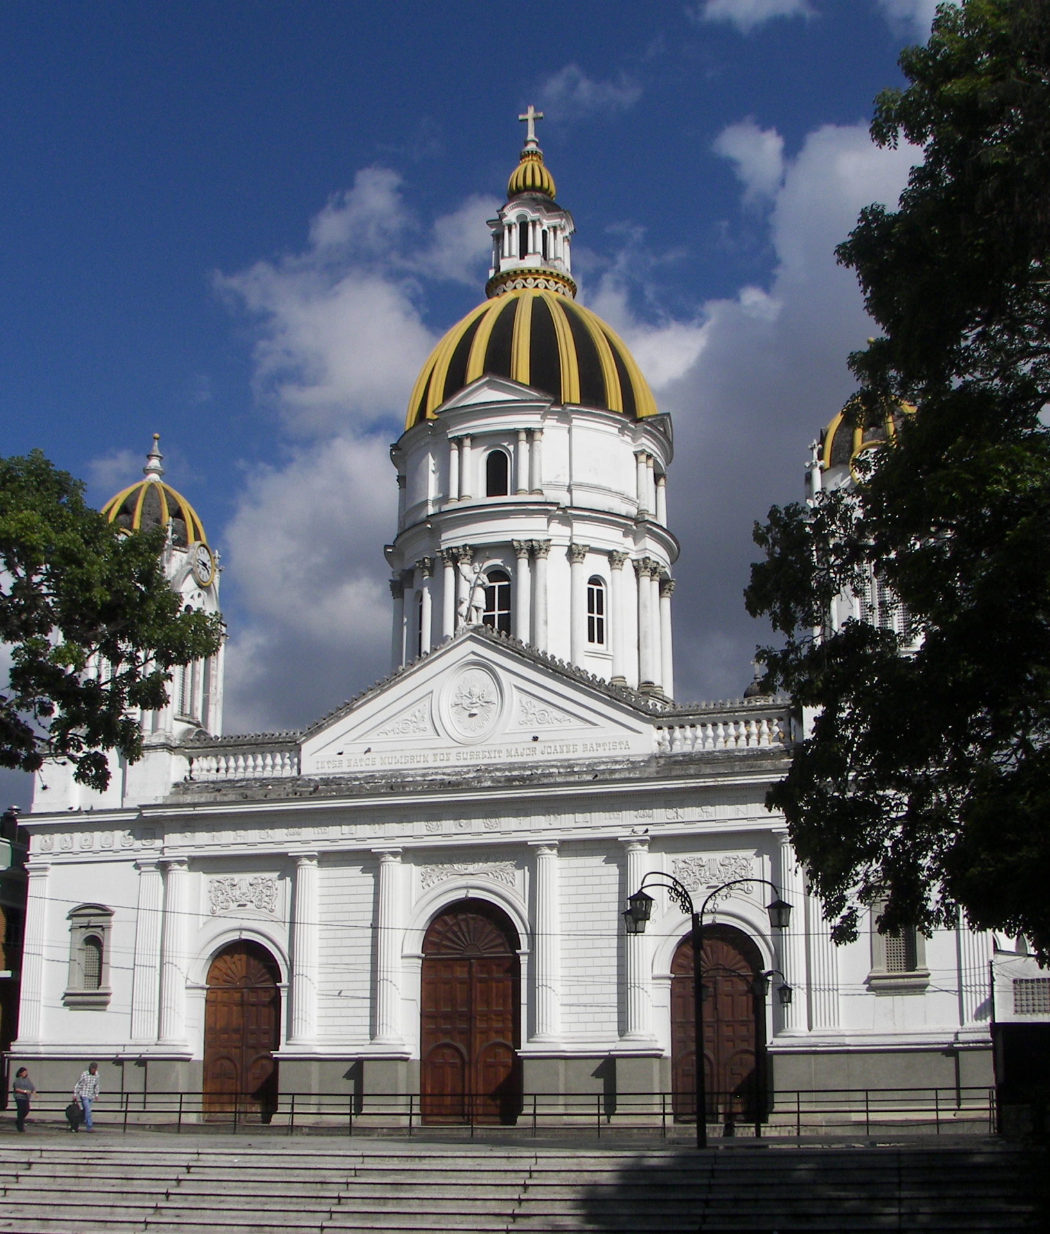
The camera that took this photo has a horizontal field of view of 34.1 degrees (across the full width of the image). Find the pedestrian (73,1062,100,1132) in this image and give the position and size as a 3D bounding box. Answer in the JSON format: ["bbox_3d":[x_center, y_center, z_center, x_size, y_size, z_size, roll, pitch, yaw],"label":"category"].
[{"bbox_3d":[-10.858,11.887,42.400,0.460,1.690,0.560,-12,-19,36],"label":"pedestrian"}]

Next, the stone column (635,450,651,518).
[{"bbox_3d":[3.515,-3.977,51.145,0.420,2.060,0.420,-5,-16,16],"label":"stone column"}]

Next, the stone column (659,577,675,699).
[{"bbox_3d":[4.977,0.922,59.188,0.550,4.600,0.550,-5,-17,17],"label":"stone column"}]

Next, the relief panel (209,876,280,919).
[{"bbox_3d":[-8.133,8.096,49.537,2.267,1.165,0.100,-5,-17,16],"label":"relief panel"}]

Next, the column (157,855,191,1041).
[{"bbox_3d":[-9.425,9.023,46.096,0.740,5.008,0.620,-5,-16,16],"label":"column"}]

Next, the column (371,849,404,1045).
[{"bbox_3d":[-3.807,9.124,47.462,0.750,5.273,0.750,0,-16,0],"label":"column"}]

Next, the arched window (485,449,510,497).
[{"bbox_3d":[-0.901,-4.830,57.238,0.830,1.720,0.300,-5,-17,17],"label":"arched window"}]

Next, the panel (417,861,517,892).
[{"bbox_3d":[-1.583,7.238,47.675,2.873,0.767,0.100,-5,-17,16],"label":"panel"}]

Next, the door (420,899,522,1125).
[{"bbox_3d":[-1.453,10.831,47.080,2.883,5.979,0.150,-5,-17,16],"label":"door"}]

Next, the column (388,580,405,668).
[{"bbox_3d":[-4.109,0.823,54.743,0.500,4.360,0.500,-5,-17,16],"label":"column"}]

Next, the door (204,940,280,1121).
[{"bbox_3d":[-8.076,11.816,48.928,2.170,4.950,0.150,-5,-17,16],"label":"door"}]

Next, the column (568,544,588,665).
[{"bbox_3d":[1.759,-0.207,55.330,0.550,4.600,0.550,-5,-17,17],"label":"column"}]

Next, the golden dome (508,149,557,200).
[{"bbox_3d":[0.280,-15.629,60.287,1.721,2.091,1.721,0,-16,0],"label":"golden dome"}]

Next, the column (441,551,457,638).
[{"bbox_3d":[-2.291,0.015,51.960,0.500,4.360,0.500,-5,-17,16],"label":"column"}]

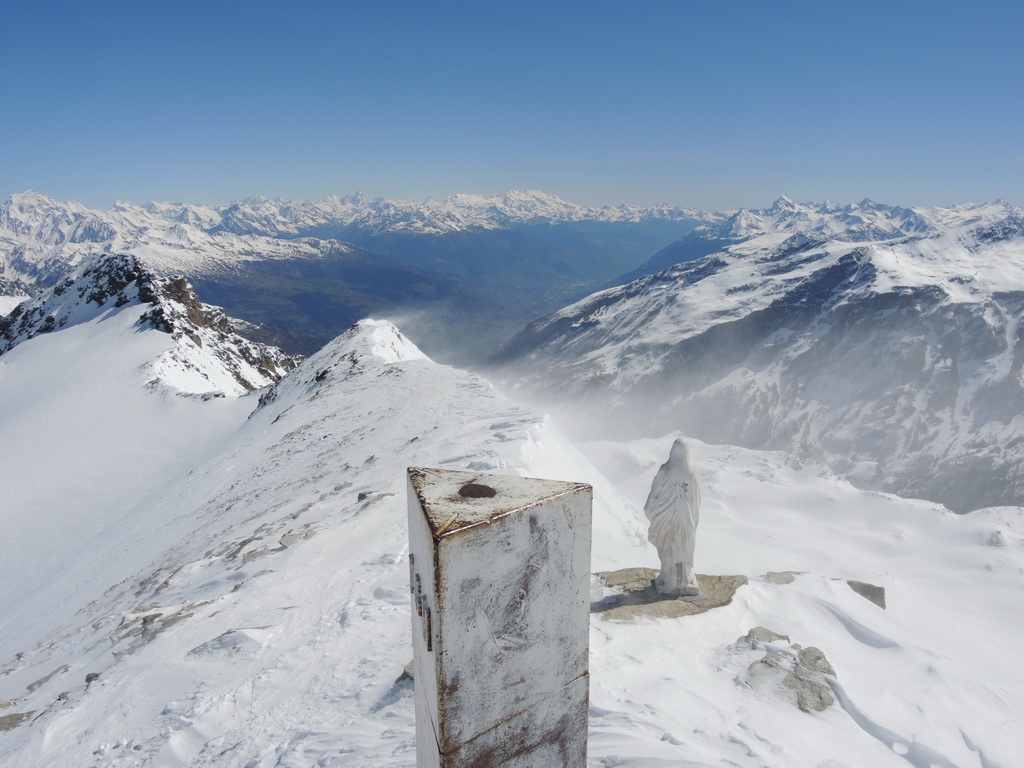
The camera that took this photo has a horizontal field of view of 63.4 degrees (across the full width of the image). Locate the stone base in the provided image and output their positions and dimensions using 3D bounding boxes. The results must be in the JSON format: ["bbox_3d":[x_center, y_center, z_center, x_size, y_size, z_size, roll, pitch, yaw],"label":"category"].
[{"bbox_3d":[0.890,1.212,4.652,0.970,0.120,0.600,-1,12,-5],"label":"stone base"}]

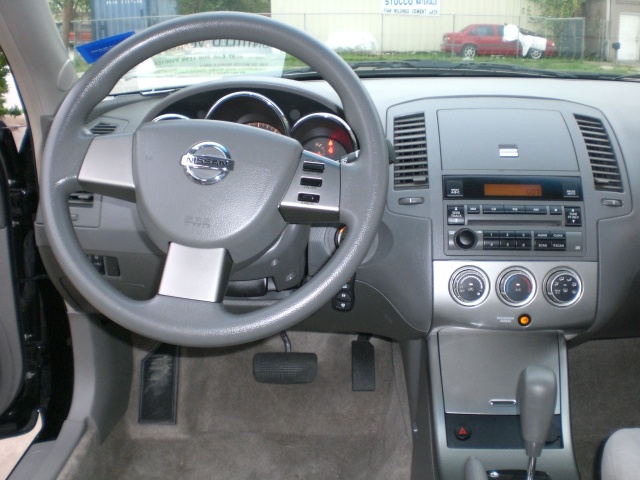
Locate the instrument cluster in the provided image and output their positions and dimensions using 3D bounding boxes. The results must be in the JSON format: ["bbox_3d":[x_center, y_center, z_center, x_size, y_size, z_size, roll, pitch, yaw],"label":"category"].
[{"bbox_3d":[-0.093,-0.154,1.010,0.288,0.125,0.070,1,1,3],"label":"instrument cluster"}]

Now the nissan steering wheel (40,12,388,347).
[{"bbox_3d":[-0.117,-0.071,0.792,0.385,0.385,0.090,6,-14,4],"label":"nissan steering wheel"}]

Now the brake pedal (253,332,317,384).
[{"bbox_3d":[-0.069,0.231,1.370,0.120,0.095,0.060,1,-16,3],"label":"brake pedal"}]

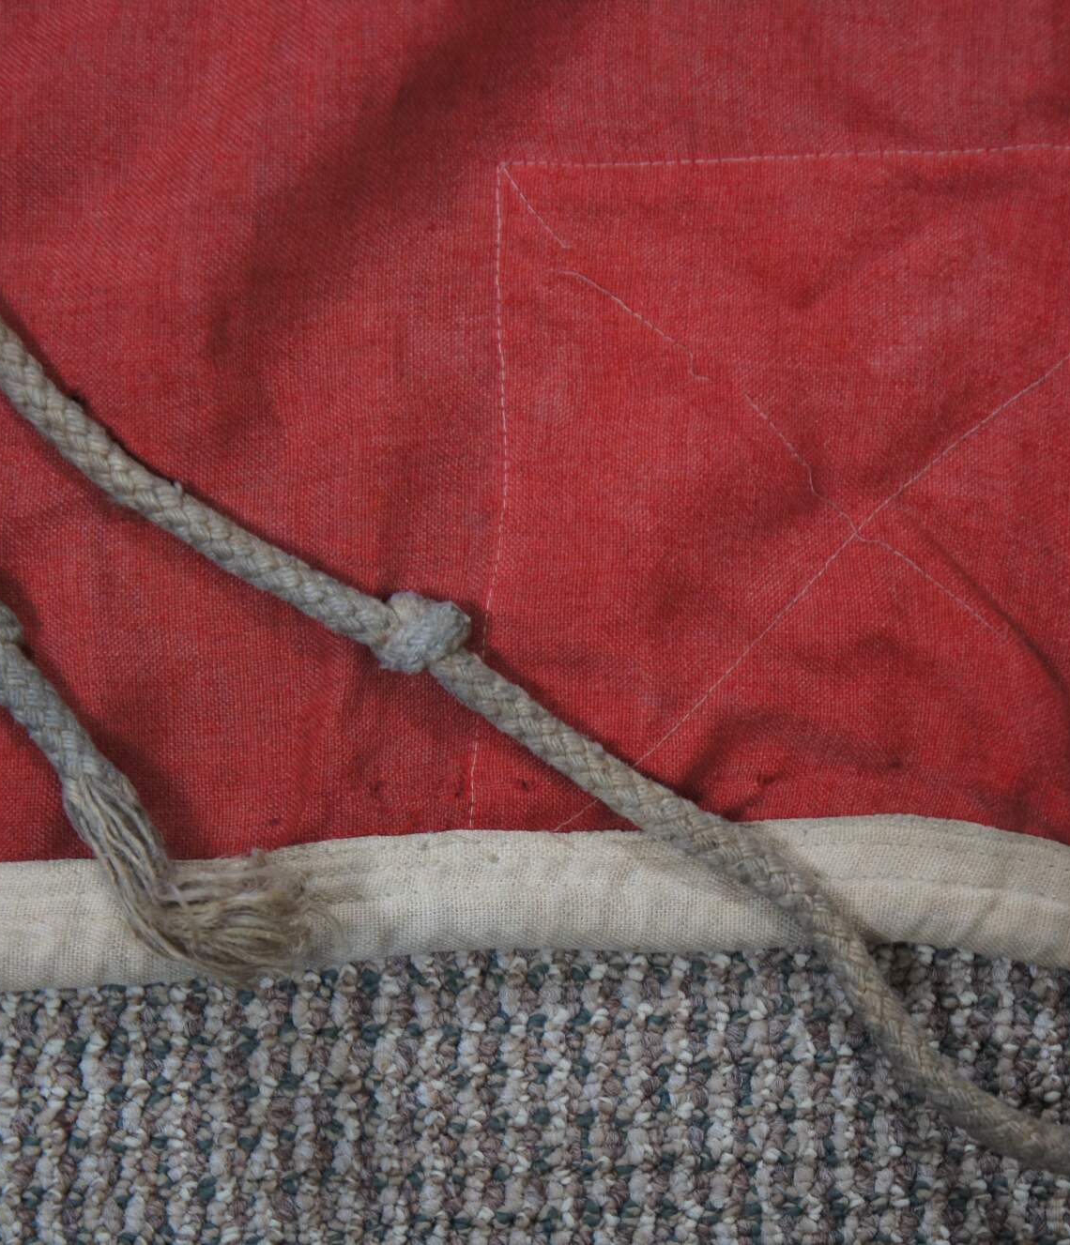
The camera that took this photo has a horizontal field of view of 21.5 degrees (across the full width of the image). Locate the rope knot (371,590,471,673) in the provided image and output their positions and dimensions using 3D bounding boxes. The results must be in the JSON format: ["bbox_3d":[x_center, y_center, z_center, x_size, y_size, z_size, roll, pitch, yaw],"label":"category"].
[{"bbox_3d":[-0.020,0.002,0.490,0.016,0.013,0.015,25,83,1],"label":"rope knot"}]

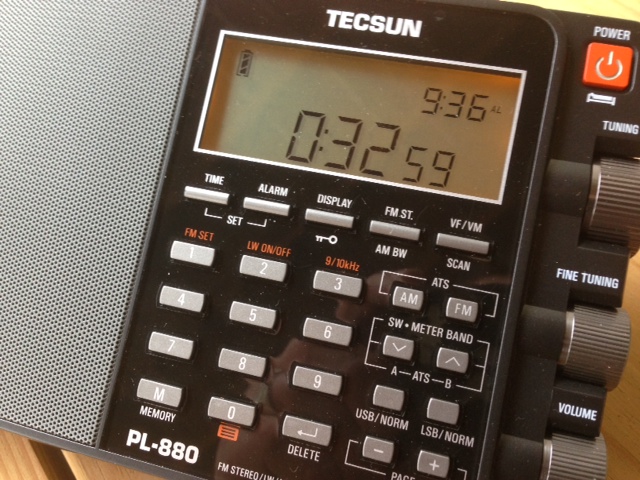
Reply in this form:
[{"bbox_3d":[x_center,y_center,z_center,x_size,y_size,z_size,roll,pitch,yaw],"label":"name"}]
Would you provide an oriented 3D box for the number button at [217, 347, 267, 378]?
[{"bbox_3d":[-0.016,0.025,0.126,0.010,0.002,0.004,11,85,11],"label":"number button"}]

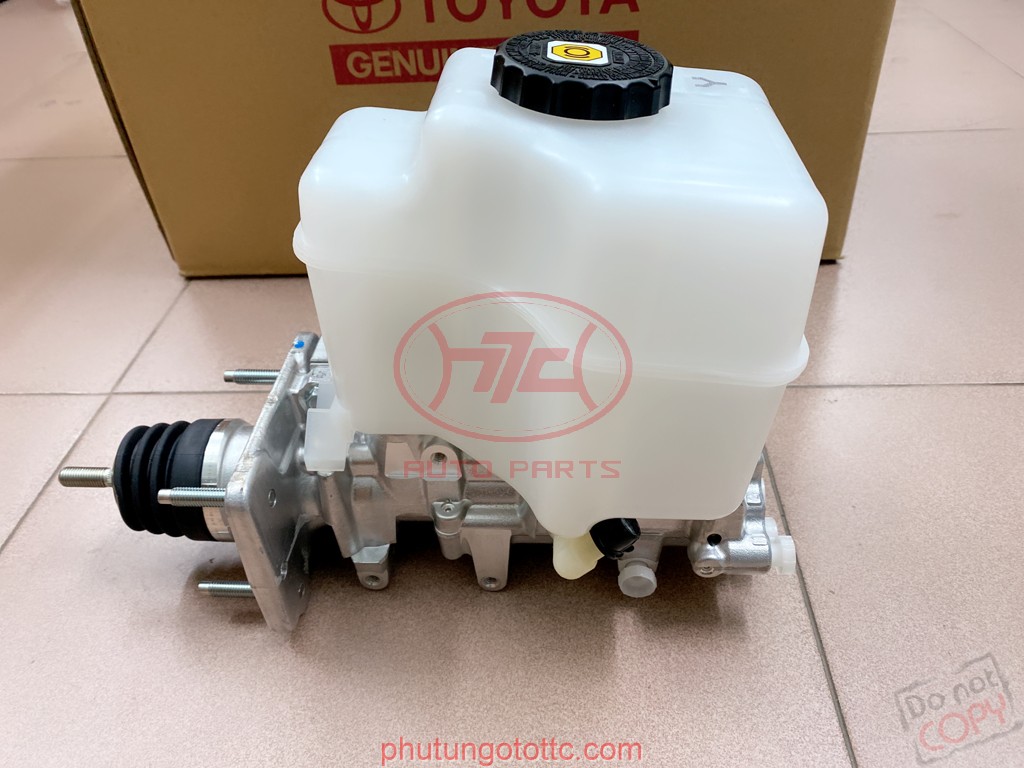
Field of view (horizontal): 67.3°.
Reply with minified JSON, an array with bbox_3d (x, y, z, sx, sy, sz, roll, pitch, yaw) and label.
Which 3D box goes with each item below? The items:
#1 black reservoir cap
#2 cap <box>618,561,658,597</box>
[{"bbox_3d":[0.025,-0.108,0.265,0.063,0.011,0.063,3,39,-2],"label":"black reservoir cap"},{"bbox_3d":[0.056,0.087,0.342,0.017,0.017,0.009,3,40,-2],"label":"cap"}]

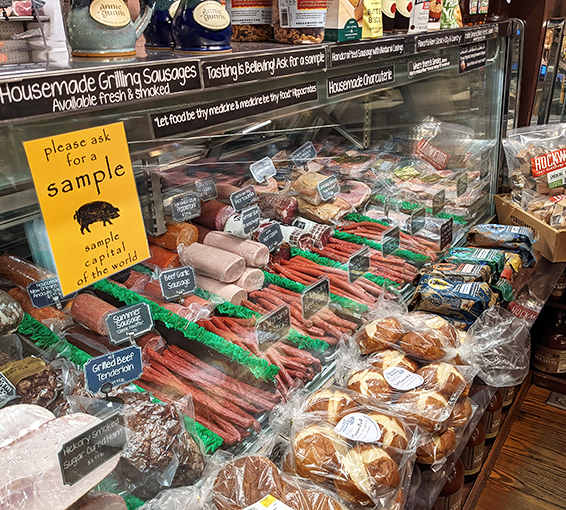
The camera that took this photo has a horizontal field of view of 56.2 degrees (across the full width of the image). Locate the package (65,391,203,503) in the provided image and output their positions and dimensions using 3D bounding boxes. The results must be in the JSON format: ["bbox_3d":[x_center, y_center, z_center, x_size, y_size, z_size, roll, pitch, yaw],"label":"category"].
[{"bbox_3d":[-0.250,0.320,0.910,0.200,0.085,0.150,20,32,32],"label":"package"}]

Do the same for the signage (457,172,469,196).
[{"bbox_3d":[0.631,-0.243,1.860,0.006,0.073,0.097,14,28,37],"label":"signage"}]

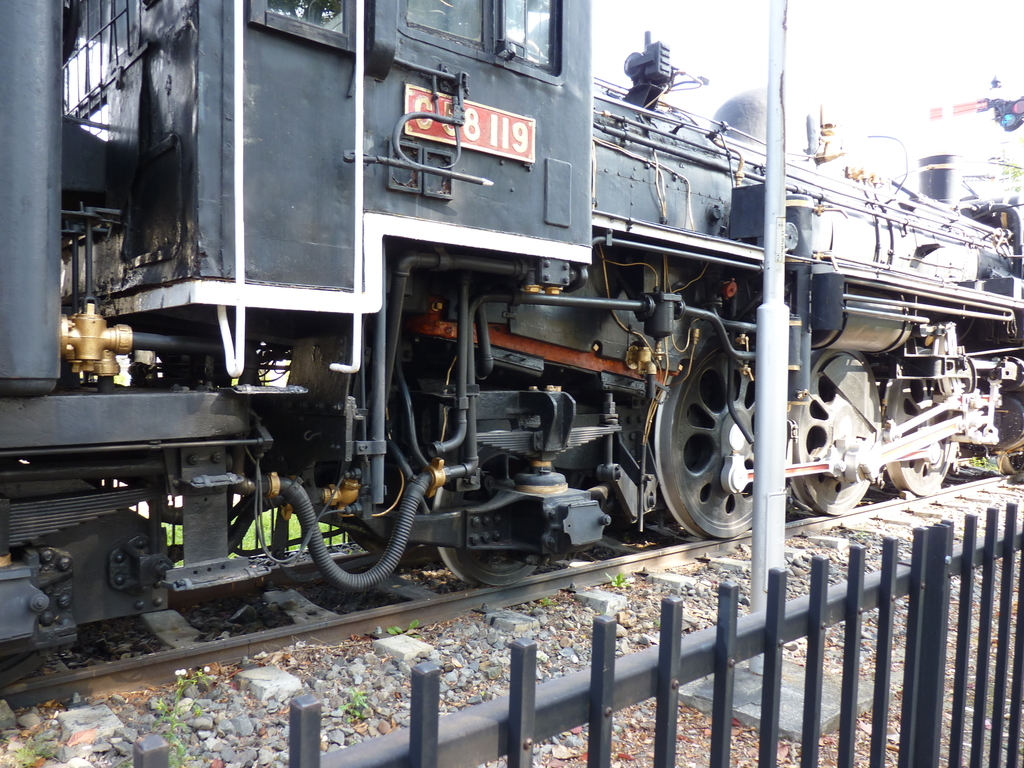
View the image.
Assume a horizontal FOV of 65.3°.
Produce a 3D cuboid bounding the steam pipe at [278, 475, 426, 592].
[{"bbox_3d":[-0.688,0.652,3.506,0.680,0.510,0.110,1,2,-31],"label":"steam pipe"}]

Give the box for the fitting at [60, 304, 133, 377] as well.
[{"bbox_3d":[-1.452,-0.152,2.780,0.220,0.250,0.140,0,2,-41],"label":"fitting"}]

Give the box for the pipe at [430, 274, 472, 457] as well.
[{"bbox_3d":[-0.287,-0.092,3.767,0.170,0.850,0.055,0,2,-41],"label":"pipe"}]

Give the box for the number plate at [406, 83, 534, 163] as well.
[{"bbox_3d":[-0.161,-1.110,3.446,0.712,0.200,0.025,0,2,-41],"label":"number plate"}]

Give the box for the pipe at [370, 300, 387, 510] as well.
[{"bbox_3d":[-0.576,0.081,3.469,0.056,0.890,0.056,2,2,0],"label":"pipe"}]

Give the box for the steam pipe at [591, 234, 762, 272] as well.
[{"bbox_3d":[1.051,-0.766,4.789,1.620,0.060,0.055,0,2,-41],"label":"steam pipe"}]

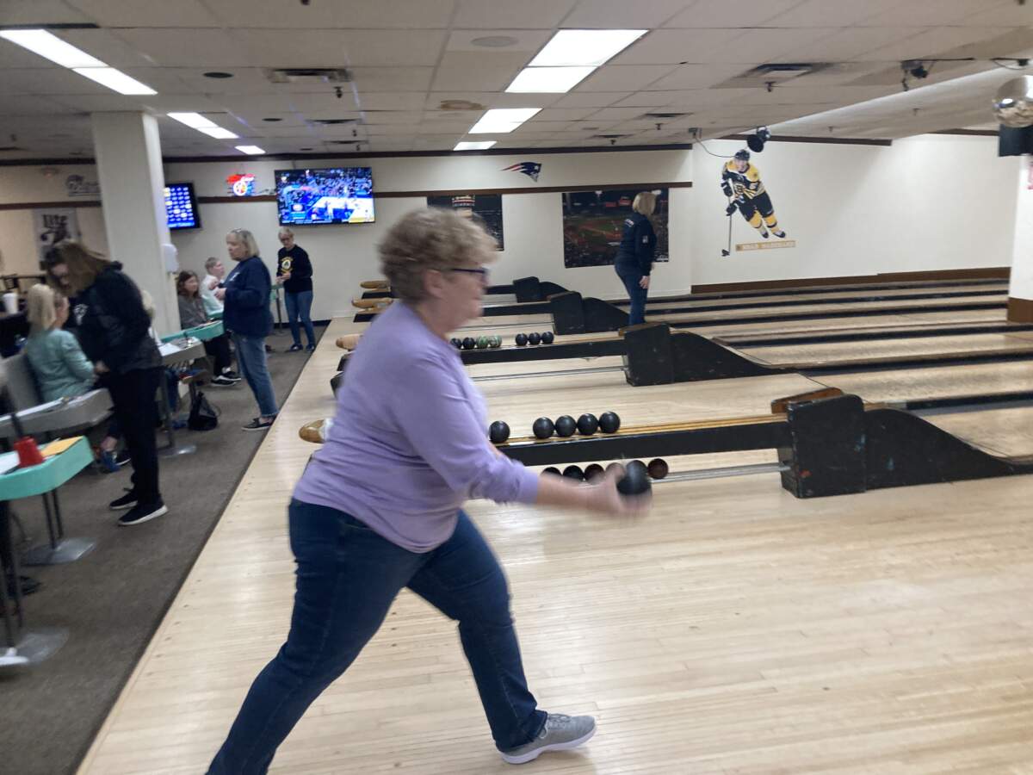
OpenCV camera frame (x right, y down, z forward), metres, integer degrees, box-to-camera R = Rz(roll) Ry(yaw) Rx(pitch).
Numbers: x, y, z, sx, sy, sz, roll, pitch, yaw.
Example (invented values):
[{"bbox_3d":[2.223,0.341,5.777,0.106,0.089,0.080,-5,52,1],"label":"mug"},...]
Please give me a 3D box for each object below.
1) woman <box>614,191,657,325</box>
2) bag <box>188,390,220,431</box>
[{"bbox_3d":[1.319,-1.259,9.236,0.370,1.745,0.460,-11,15,-39],"label":"woman"},{"bbox_3d":[-2.601,0.175,6.965,0.240,0.320,0.220,-5,12,-14],"label":"bag"}]

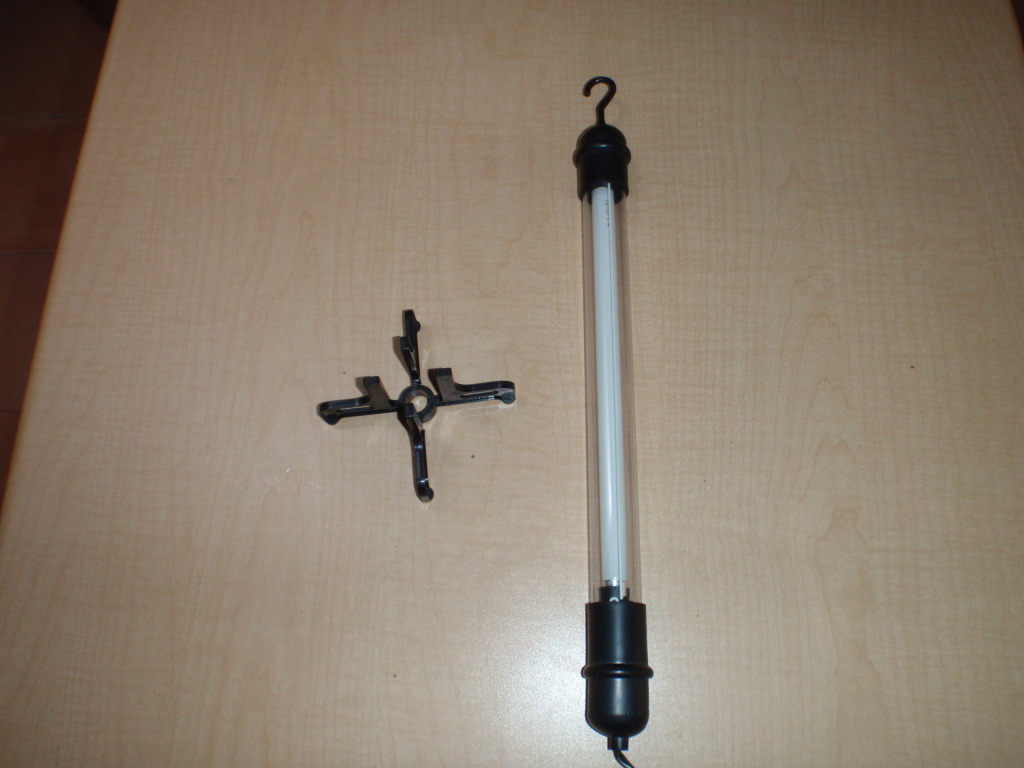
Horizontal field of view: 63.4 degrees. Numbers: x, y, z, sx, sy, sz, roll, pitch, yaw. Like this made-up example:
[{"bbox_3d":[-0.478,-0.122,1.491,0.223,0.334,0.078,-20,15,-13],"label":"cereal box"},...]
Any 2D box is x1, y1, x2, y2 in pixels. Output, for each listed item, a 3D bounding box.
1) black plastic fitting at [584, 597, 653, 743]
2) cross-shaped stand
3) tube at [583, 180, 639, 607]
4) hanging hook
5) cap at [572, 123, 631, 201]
[{"bbox_3d":[0.062,0.168,0.489,0.043,0.043,0.076,1,69,0],"label":"black plastic fitting"},{"bbox_3d":[-0.063,0.006,0.541,0.131,0.060,0.131,-6,70,-2],"label":"cross-shaped stand"},{"bbox_3d":[0.065,-0.002,0.553,0.033,0.033,0.296,1,69,0],"label":"tube"},{"bbox_3d":[0.067,-0.216,0.633,0.025,0.006,0.047,1,69,0],"label":"hanging hook"},{"bbox_3d":[0.067,-0.163,0.614,0.043,0.043,0.061,1,69,0],"label":"cap"}]

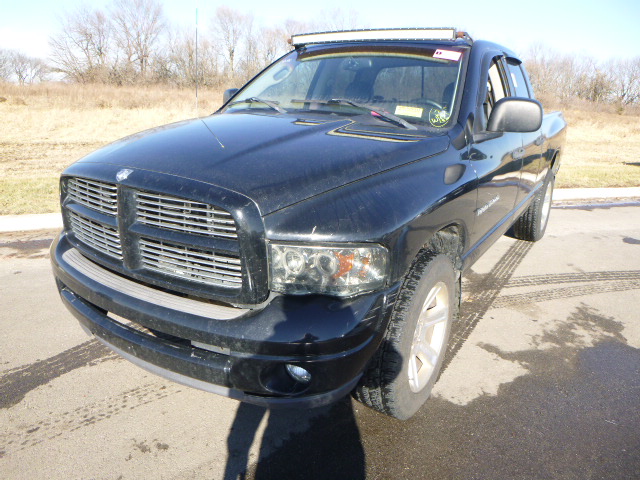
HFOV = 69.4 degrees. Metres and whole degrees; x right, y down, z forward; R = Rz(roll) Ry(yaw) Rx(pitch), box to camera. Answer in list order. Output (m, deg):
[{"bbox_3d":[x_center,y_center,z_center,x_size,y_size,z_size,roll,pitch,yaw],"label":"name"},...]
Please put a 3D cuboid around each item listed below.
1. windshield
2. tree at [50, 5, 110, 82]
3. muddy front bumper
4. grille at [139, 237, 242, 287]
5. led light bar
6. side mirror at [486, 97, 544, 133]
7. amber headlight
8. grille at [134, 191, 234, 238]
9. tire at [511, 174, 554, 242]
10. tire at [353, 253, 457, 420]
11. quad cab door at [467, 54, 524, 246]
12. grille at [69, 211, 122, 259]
[{"bbox_3d":[0.153,-1.035,2.960,1.620,0.160,0.880,13,55,30],"label":"windshield"},{"bbox_3d":[-26.766,-21.873,51.655,6.450,8.130,6.130,-6,19,-25],"label":"tree"},{"bbox_3d":[-0.674,0.281,2.072,1.970,0.520,0.570,13,20,30],"label":"muddy front bumper"},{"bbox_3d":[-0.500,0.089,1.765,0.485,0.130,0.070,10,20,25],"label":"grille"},{"bbox_3d":[0.300,-1.365,3.082,1.250,0.085,0.150,13,20,30],"label":"led light bar"},{"bbox_3d":[1.091,-0.702,2.583,0.280,0.188,0.150,12,21,31],"label":"side mirror"},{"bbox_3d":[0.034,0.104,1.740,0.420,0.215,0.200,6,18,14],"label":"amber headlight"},{"bbox_3d":[-0.489,-0.094,1.673,0.450,0.120,0.070,10,19,24],"label":"grille"},{"bbox_3d":[2.409,-0.422,5.205,0.270,0.825,0.835,12,21,31],"label":"tire"},{"bbox_3d":[0.449,0.454,2.354,0.270,0.825,0.835,12,21,31],"label":"tire"},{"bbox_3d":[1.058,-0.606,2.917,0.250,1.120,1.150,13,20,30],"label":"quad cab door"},{"bbox_3d":[-0.981,-0.027,2.026,0.455,0.135,0.070,15,22,36],"label":"grille"}]

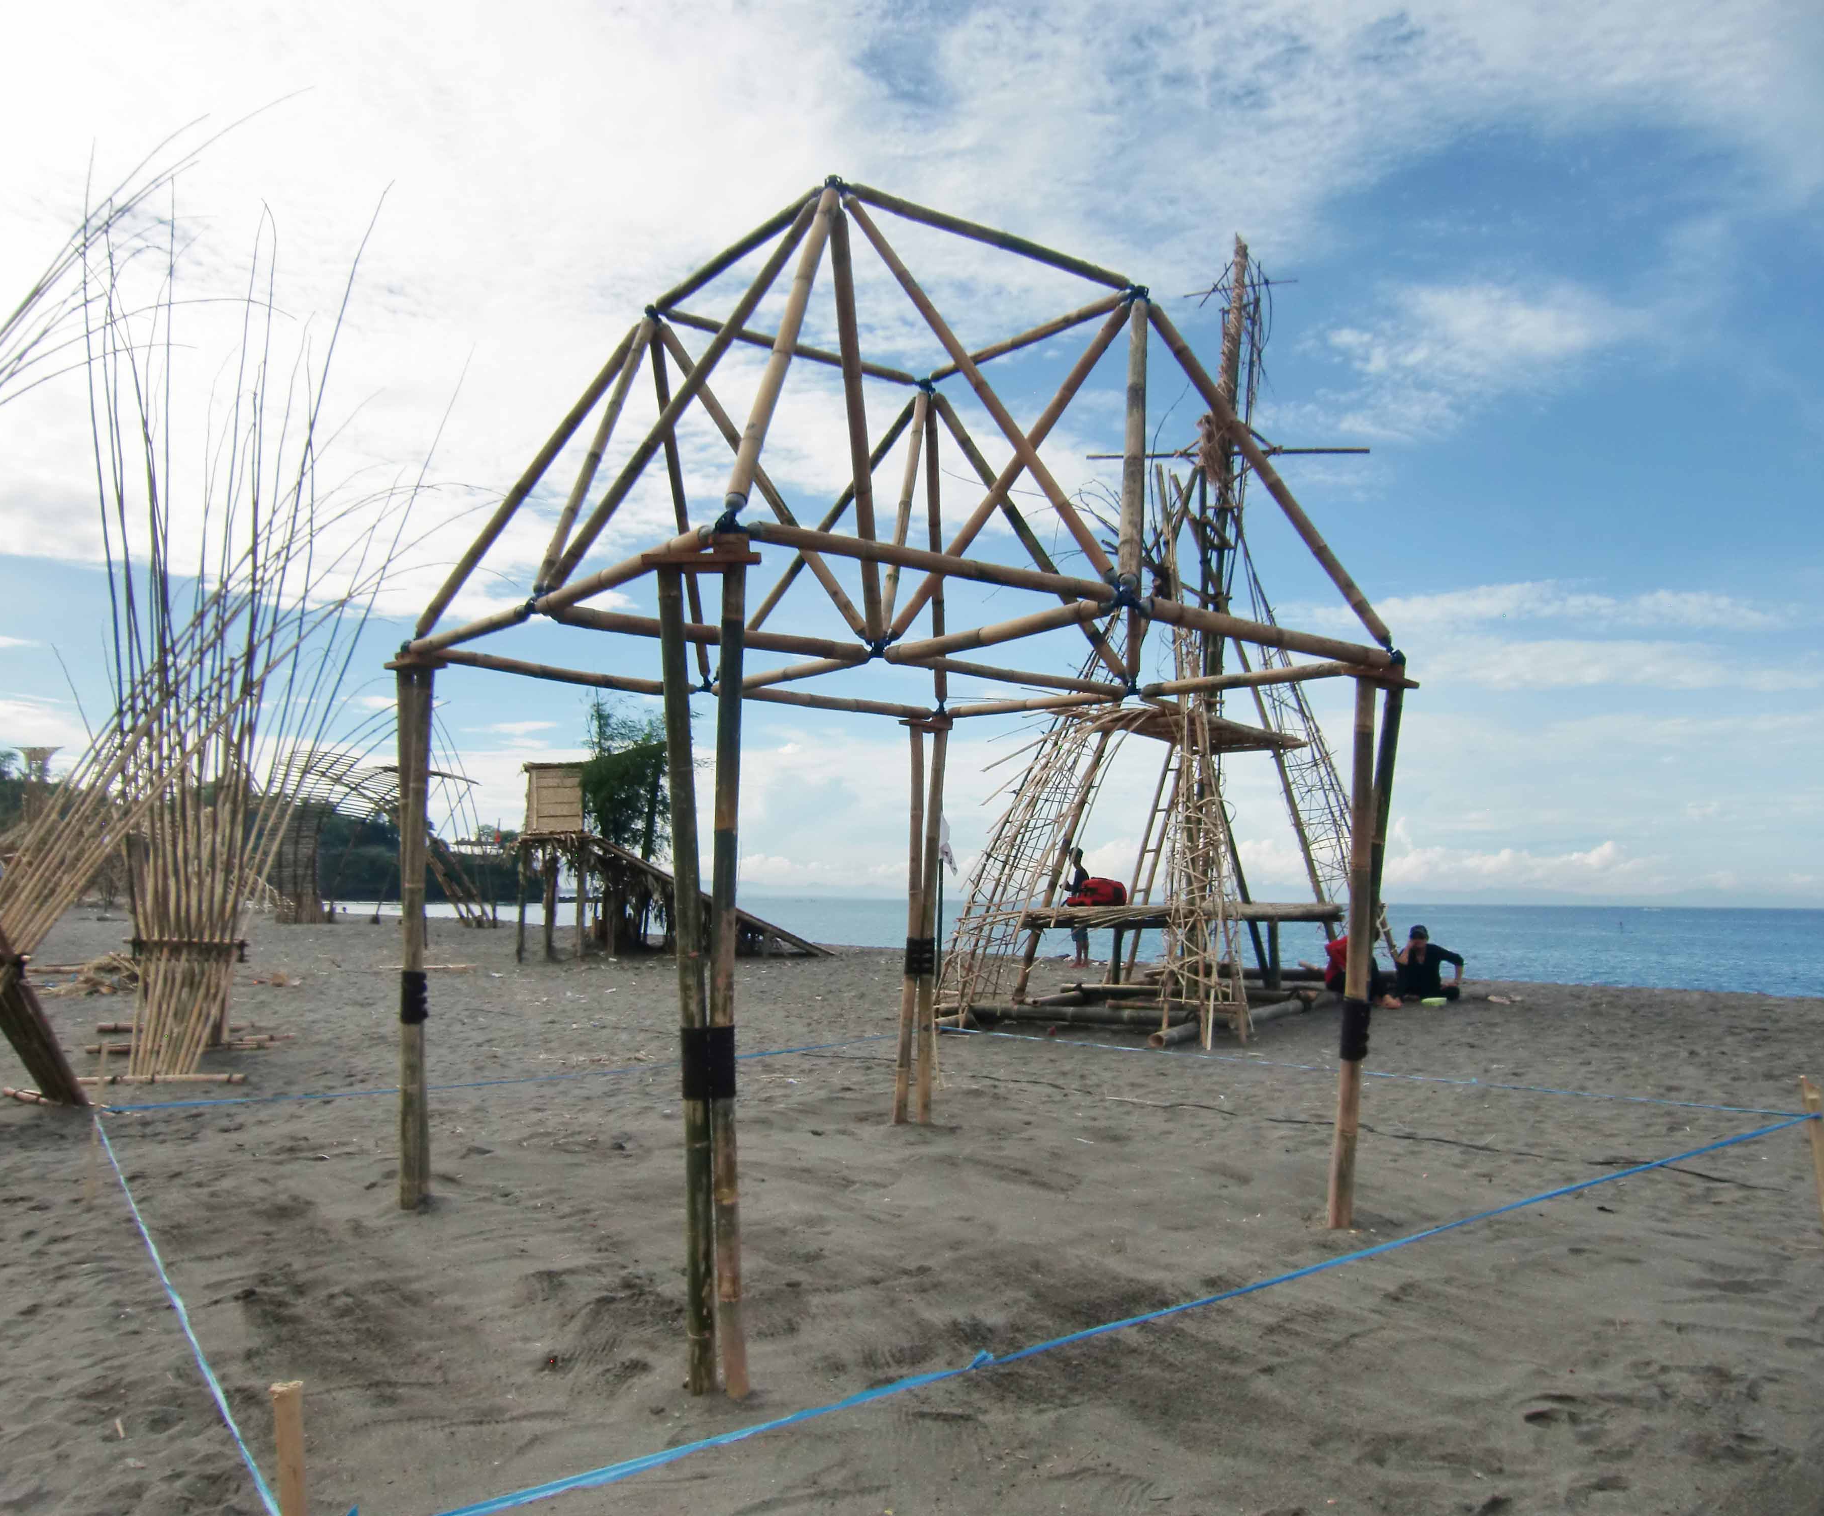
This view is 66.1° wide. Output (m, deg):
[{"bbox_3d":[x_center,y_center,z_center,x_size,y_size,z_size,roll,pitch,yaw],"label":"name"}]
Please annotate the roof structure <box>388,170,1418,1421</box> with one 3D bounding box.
[{"bbox_3d":[-0.178,-0.069,6.476,3.450,4.300,3.450,5,-7,-36],"label":"roof structure"}]

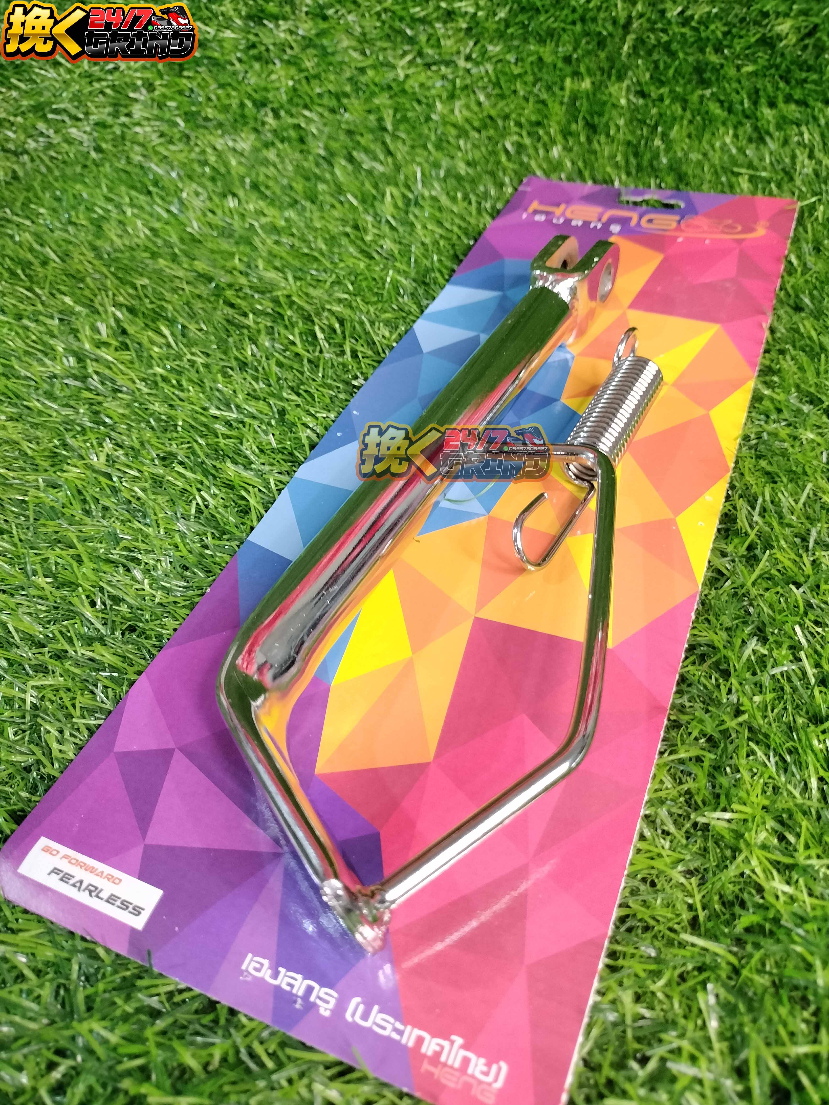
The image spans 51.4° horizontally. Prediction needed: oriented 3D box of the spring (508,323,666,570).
[{"bbox_3d":[0.052,-0.035,0.240,0.018,0.016,0.107,17,49,23],"label":"spring"}]

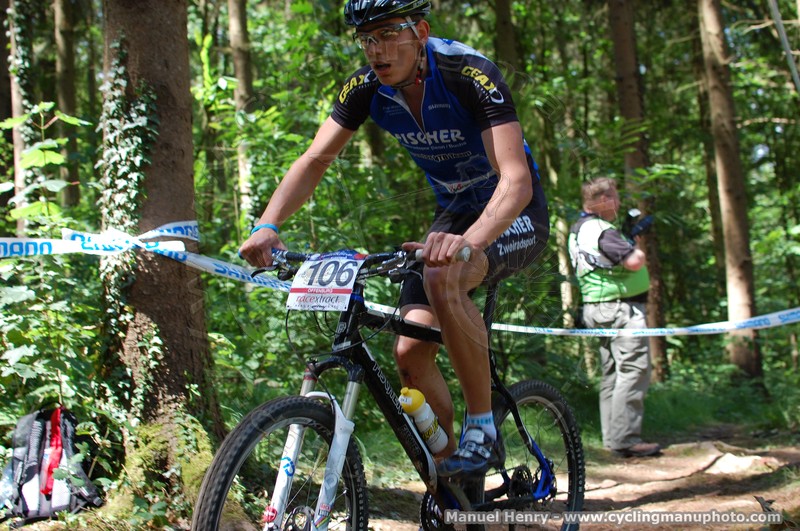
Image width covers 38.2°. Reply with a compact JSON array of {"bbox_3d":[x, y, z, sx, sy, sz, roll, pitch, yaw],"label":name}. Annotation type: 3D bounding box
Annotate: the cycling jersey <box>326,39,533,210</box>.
[{"bbox_3d":[0.160,-0.385,3.320,0.580,0.570,0.360,-8,35,39],"label":"cycling jersey"}]

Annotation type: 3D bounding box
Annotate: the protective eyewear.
[{"bbox_3d":[-0.036,-0.605,3.030,0.145,0.055,0.140,-7,9,38],"label":"protective eyewear"}]

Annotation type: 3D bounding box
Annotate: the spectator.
[{"bbox_3d":[1.380,0.328,7.420,0.500,1.780,0.540,-2,-5,-25],"label":"spectator"}]

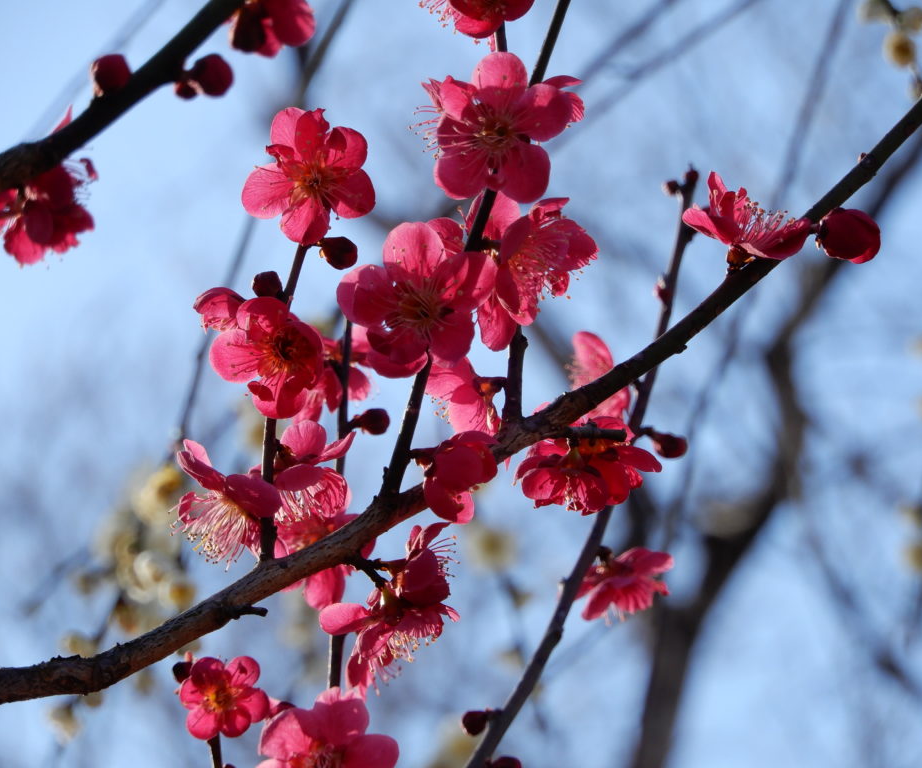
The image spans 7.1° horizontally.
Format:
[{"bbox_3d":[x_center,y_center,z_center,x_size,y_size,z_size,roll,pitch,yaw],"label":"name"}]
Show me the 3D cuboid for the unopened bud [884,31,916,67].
[{"bbox_3d":[0.116,-0.088,1.950,0.007,0.008,0.007,7,-49,-24],"label":"unopened bud"}]

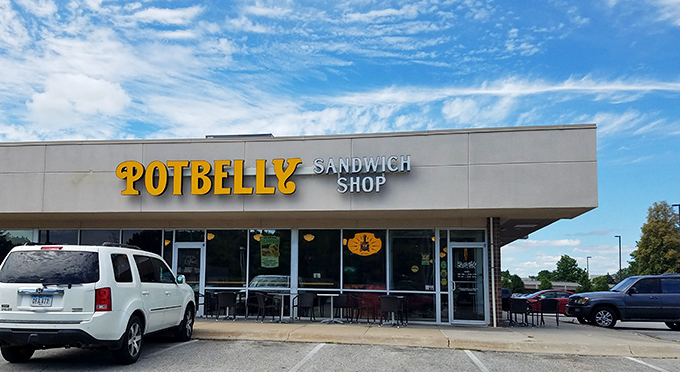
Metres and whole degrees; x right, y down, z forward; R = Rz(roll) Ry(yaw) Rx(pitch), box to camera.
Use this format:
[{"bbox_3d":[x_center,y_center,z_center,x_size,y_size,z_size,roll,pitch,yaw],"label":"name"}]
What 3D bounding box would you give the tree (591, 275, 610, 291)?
[{"bbox_3d":[29.600,11.800,58.000,2.400,3.300,2.400,0,-10,0],"label":"tree"}]

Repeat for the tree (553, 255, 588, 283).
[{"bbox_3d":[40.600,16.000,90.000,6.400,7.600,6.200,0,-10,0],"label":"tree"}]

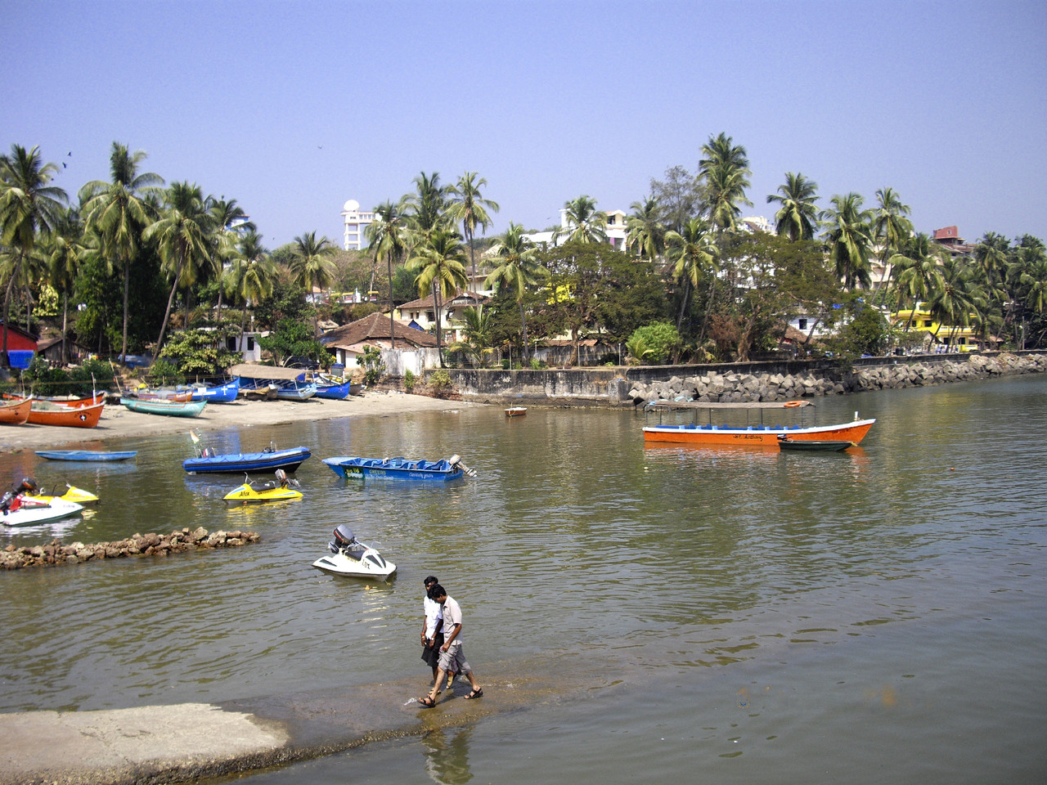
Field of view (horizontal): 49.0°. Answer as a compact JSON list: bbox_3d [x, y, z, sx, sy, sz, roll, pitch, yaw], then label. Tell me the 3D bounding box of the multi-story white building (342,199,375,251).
[{"bbox_3d":[-49.630,-48.730,347.908,11.000,20.000,8.000,0,3,-8],"label":"multi-story white building"}]

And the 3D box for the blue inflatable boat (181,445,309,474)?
[{"bbox_3d":[-10.374,2.409,43.168,4.600,1.000,1.850,1,3,17],"label":"blue inflatable boat"}]

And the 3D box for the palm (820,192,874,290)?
[{"bbox_3d":[37.200,-13.480,132.000,6.000,19.160,6.000,0,3,0],"label":"palm"}]

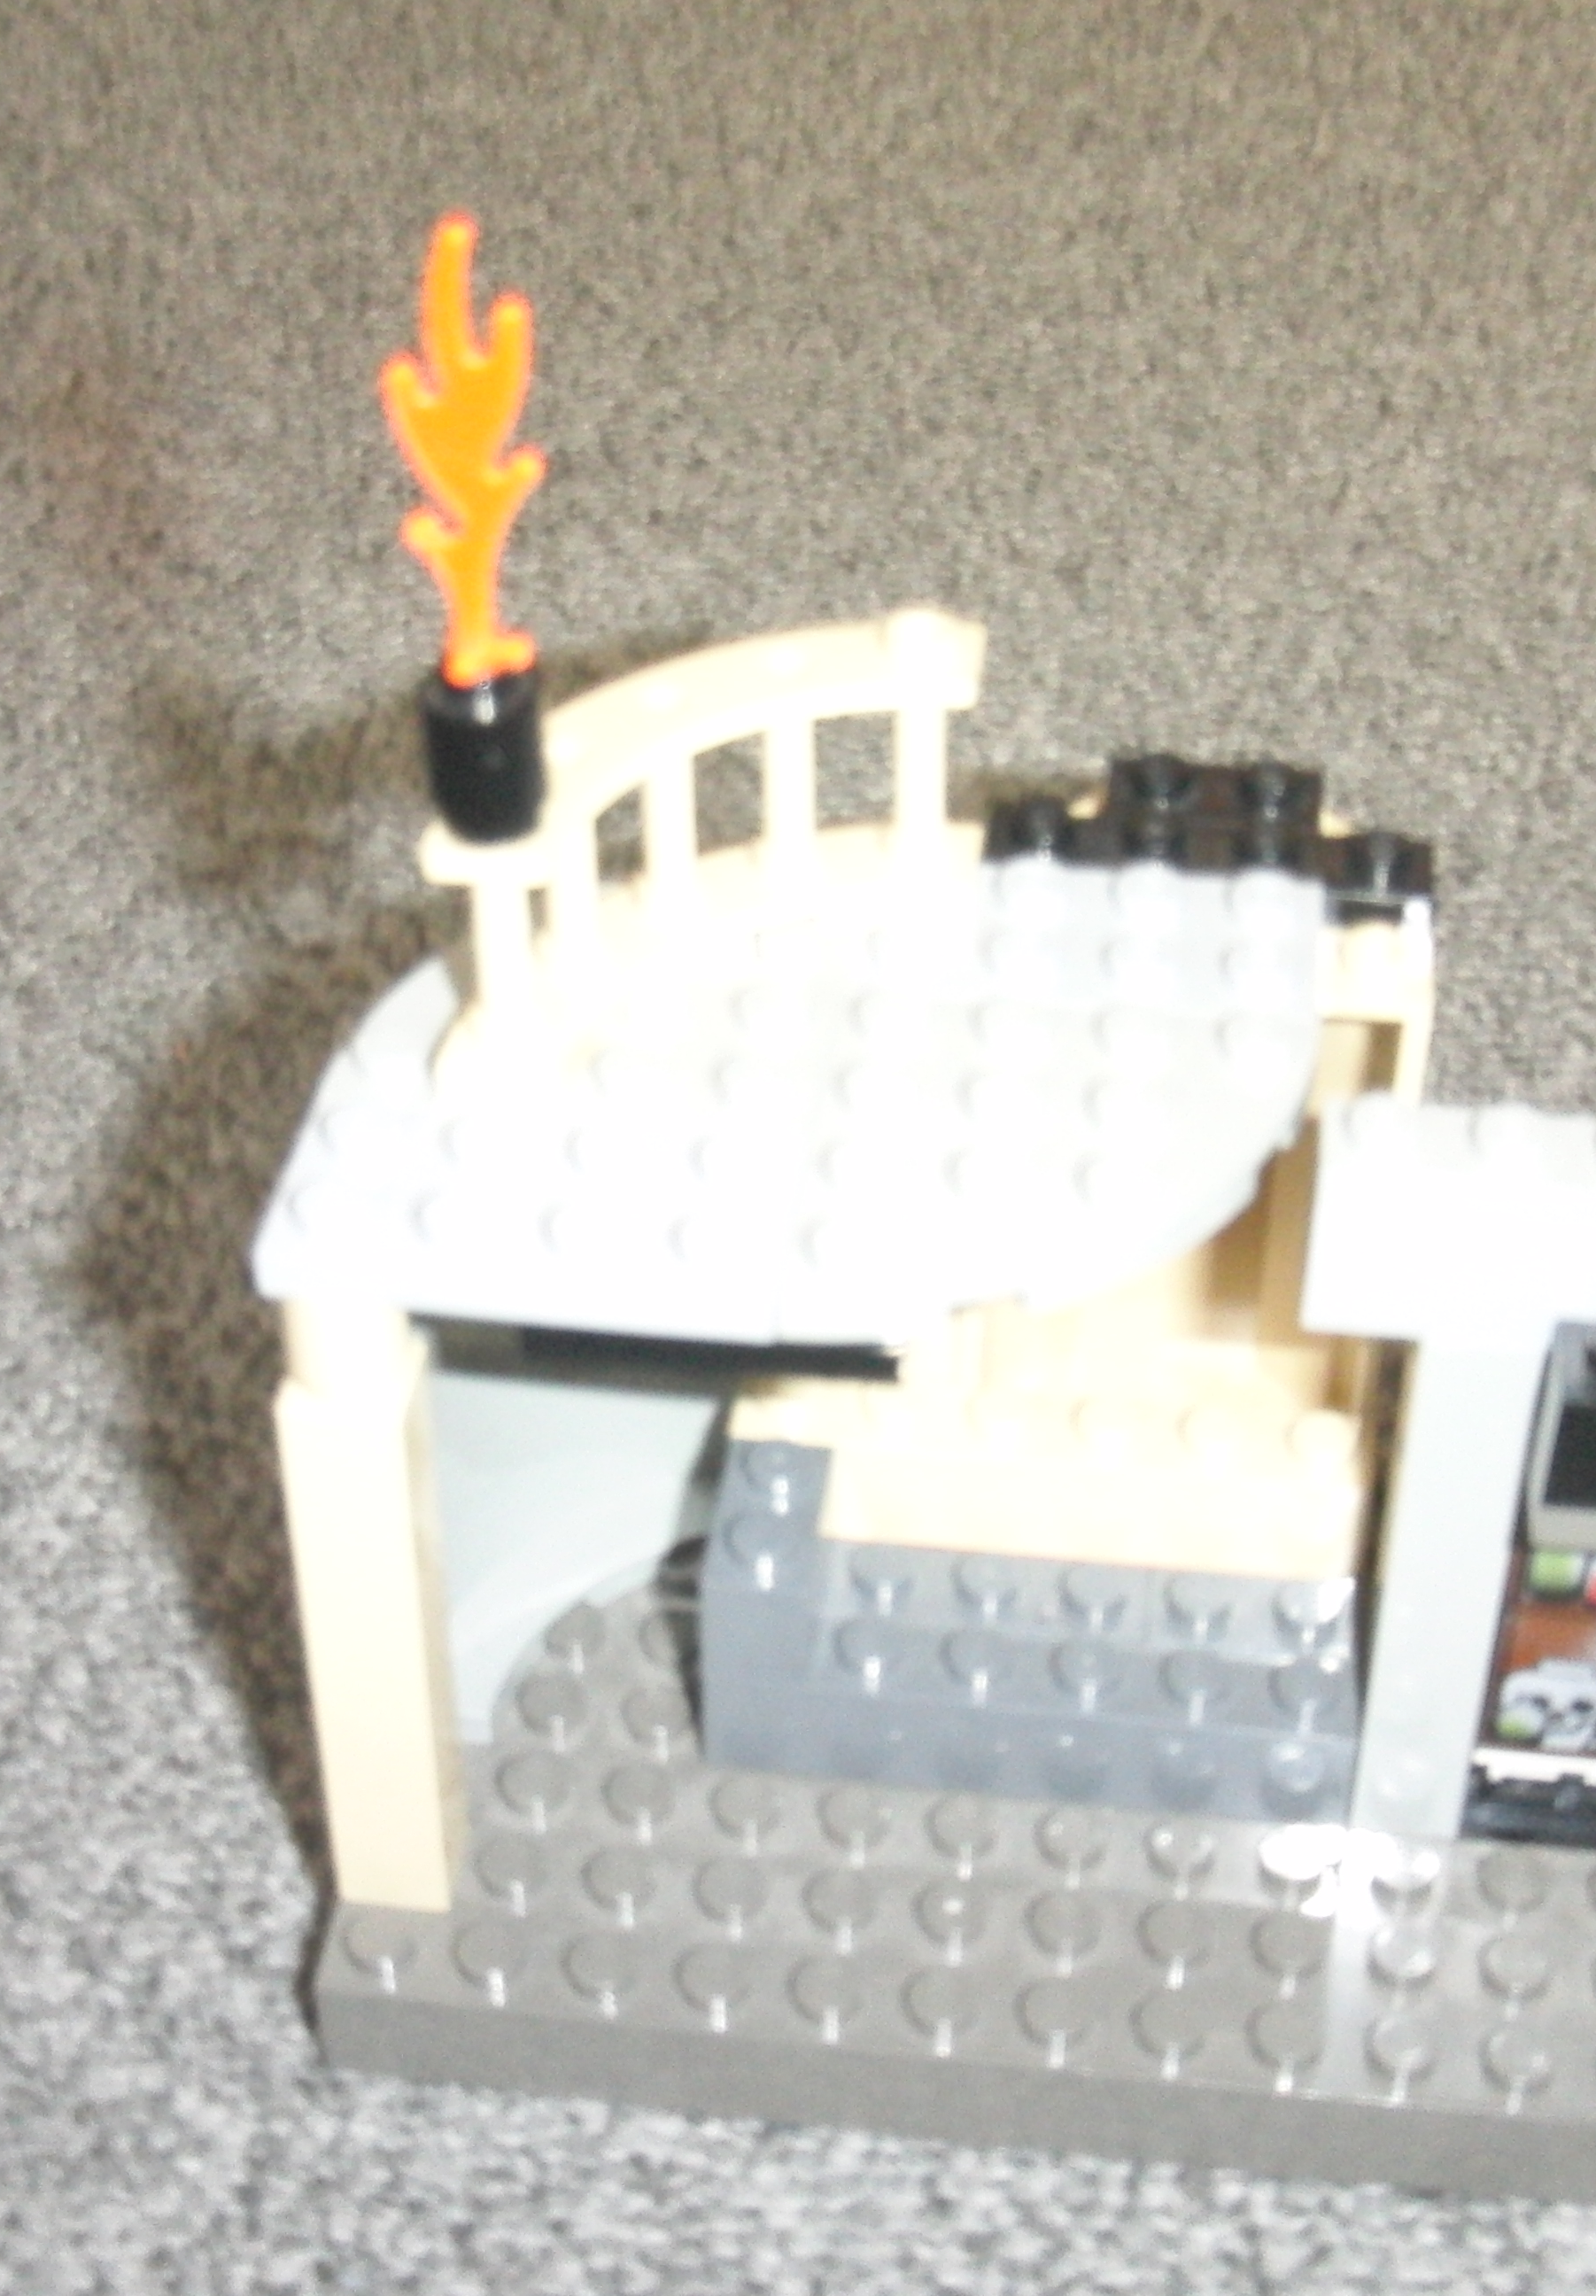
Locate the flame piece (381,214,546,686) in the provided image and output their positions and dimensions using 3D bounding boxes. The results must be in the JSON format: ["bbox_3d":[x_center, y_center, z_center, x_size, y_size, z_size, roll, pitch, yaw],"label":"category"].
[{"bbox_3d":[-0.019,-0.040,0.194,0.009,0.030,0.004,5,38,5],"label":"flame piece"}]

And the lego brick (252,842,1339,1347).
[{"bbox_3d":[0.002,-0.005,0.222,0.064,0.005,0.048,5,38,5],"label":"lego brick"}]

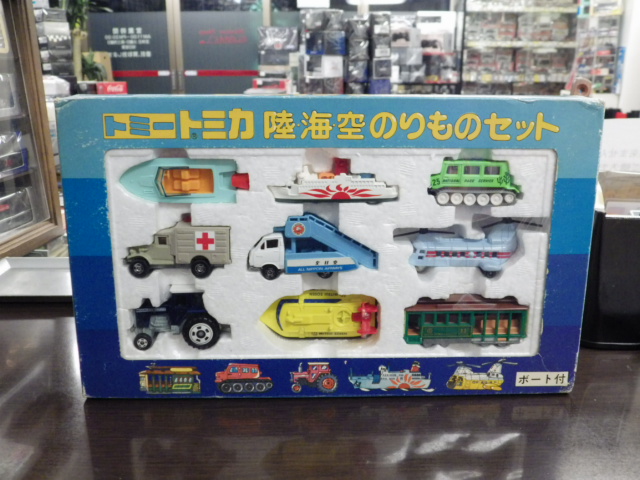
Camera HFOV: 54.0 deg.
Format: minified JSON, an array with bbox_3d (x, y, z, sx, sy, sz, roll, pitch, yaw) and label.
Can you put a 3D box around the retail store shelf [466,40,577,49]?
[{"bbox_3d":[1.667,-1.666,5.384,0.910,0.055,0.380,0,14,0],"label":"retail store shelf"}]

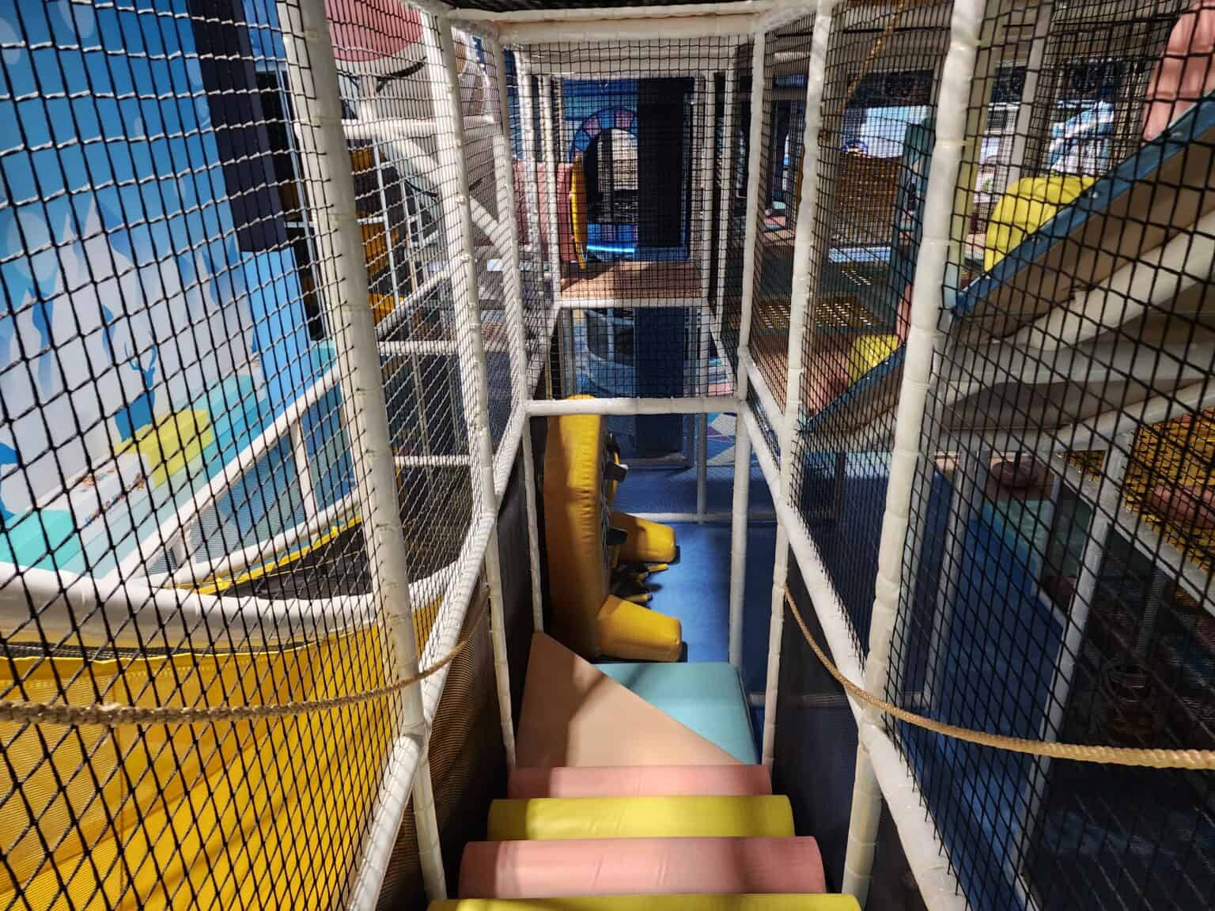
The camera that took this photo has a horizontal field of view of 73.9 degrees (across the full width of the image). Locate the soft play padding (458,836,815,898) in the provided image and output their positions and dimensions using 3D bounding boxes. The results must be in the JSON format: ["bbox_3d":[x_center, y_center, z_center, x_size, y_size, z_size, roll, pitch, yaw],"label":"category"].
[{"bbox_3d":[0.107,1.418,2.595,1.150,0.240,0.390,-1,22,2],"label":"soft play padding"}]

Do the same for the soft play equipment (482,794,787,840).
[{"bbox_3d":[0.123,1.483,3.065,1.150,0.240,0.390,-1,22,2],"label":"soft play equipment"}]

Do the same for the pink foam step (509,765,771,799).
[{"bbox_3d":[0.139,1.538,3.558,1.150,0.240,0.390,-1,22,2],"label":"pink foam step"}]

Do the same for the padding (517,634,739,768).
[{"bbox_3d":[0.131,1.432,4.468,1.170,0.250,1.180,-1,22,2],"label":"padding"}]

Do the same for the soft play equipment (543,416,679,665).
[{"bbox_3d":[0.069,0.363,6.126,0.900,1.640,1.660,-1,22,2],"label":"soft play equipment"}]

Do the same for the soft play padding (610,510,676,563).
[{"bbox_3d":[0.294,0.699,6.997,0.560,0.340,0.310,-1,22,2],"label":"soft play padding"}]

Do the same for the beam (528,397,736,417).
[{"bbox_3d":[0.145,-0.270,4.451,1.130,0.085,0.085,-1,22,2],"label":"beam"}]

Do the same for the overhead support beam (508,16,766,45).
[{"bbox_3d":[0.090,-1.973,3.746,1.200,0.088,0.088,-1,22,2],"label":"overhead support beam"}]

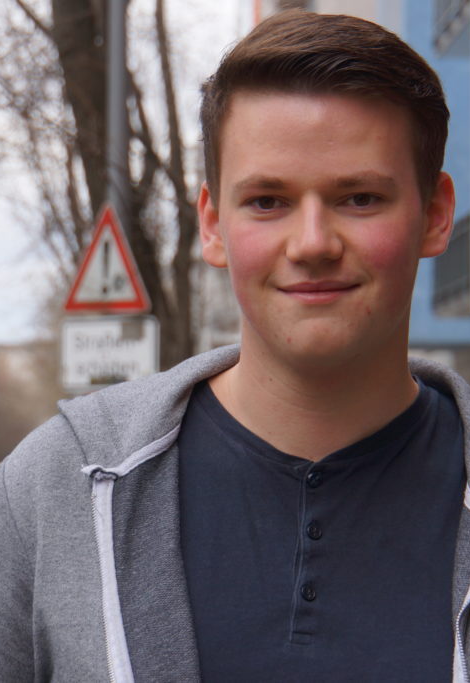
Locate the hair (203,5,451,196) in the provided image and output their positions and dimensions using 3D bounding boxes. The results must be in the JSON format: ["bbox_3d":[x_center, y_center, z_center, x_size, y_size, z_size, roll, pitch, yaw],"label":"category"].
[{"bbox_3d":[0.065,-0.154,1.850,0.180,0.168,0.200,0,-2,5],"label":"hair"}]

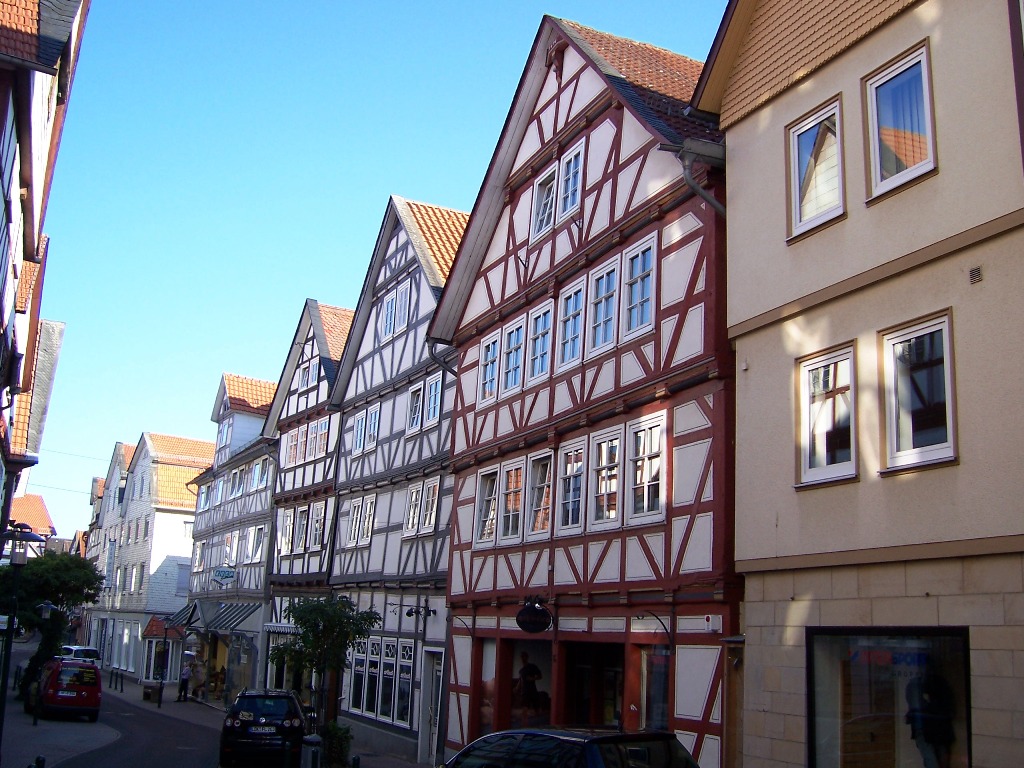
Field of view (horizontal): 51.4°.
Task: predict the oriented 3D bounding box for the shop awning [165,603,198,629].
[{"bbox_3d":[-13.668,9.838,45.297,1.200,1.000,4.400,9,-14,-26],"label":"shop awning"}]

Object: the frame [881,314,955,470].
[{"bbox_3d":[4.044,0.100,10.617,0.120,1.400,0.880,8,-14,-22],"label":"frame"}]

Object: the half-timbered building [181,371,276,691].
[{"bbox_3d":[-6.936,6.577,45.067,10.400,13.700,13.200,9,-14,-26],"label":"half-timbered building"}]

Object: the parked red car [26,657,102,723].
[{"bbox_3d":[-15.182,10.265,36.050,1.800,1.820,4.400,10,-15,-28],"label":"parked red car"}]

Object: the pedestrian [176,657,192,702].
[{"bbox_3d":[-13.068,11.850,42.483,0.550,1.700,0.500,4,-13,-6],"label":"pedestrian"}]

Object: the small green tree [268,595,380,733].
[{"bbox_3d":[-3.971,6.334,22.819,2.450,3.600,2.400,3,-13,0],"label":"small green tree"}]

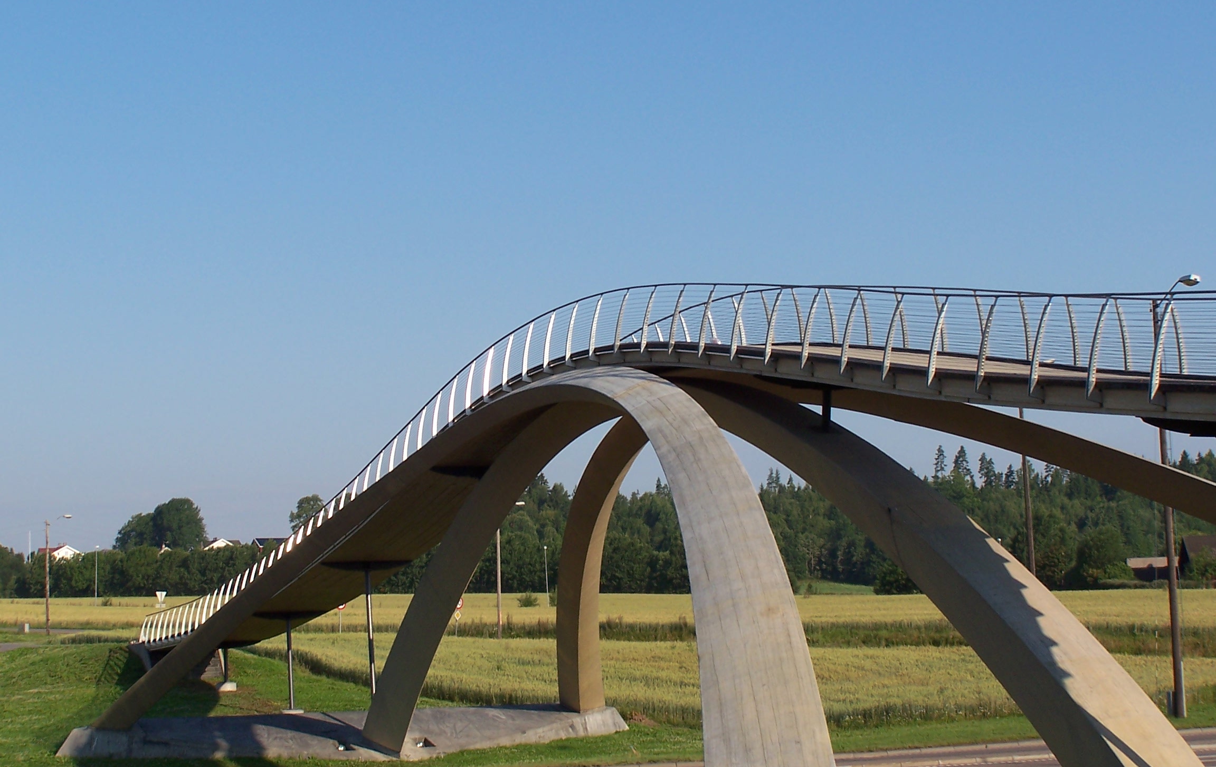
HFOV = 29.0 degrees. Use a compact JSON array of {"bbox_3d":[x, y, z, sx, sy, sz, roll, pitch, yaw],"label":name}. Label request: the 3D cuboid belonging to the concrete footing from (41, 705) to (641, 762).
[{"bbox_3d":[-7.182,10.381,69.338,17.300,1.250,8.000,0,-6,-21],"label":"concrete footing"}]

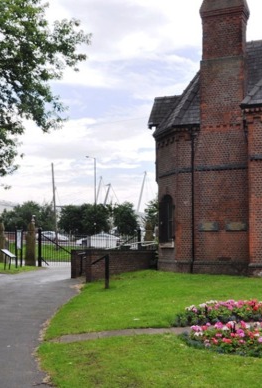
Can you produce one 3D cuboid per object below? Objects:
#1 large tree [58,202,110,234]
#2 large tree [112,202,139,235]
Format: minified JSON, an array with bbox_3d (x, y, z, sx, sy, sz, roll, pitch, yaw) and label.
[{"bbox_3d":[-7.655,4.479,95.000,8.300,5.900,6.500,0,-4,0],"label":"large tree"},{"bbox_3d":[-0.814,4.479,95.000,4.600,5.900,4.600,0,-4,0],"label":"large tree"}]

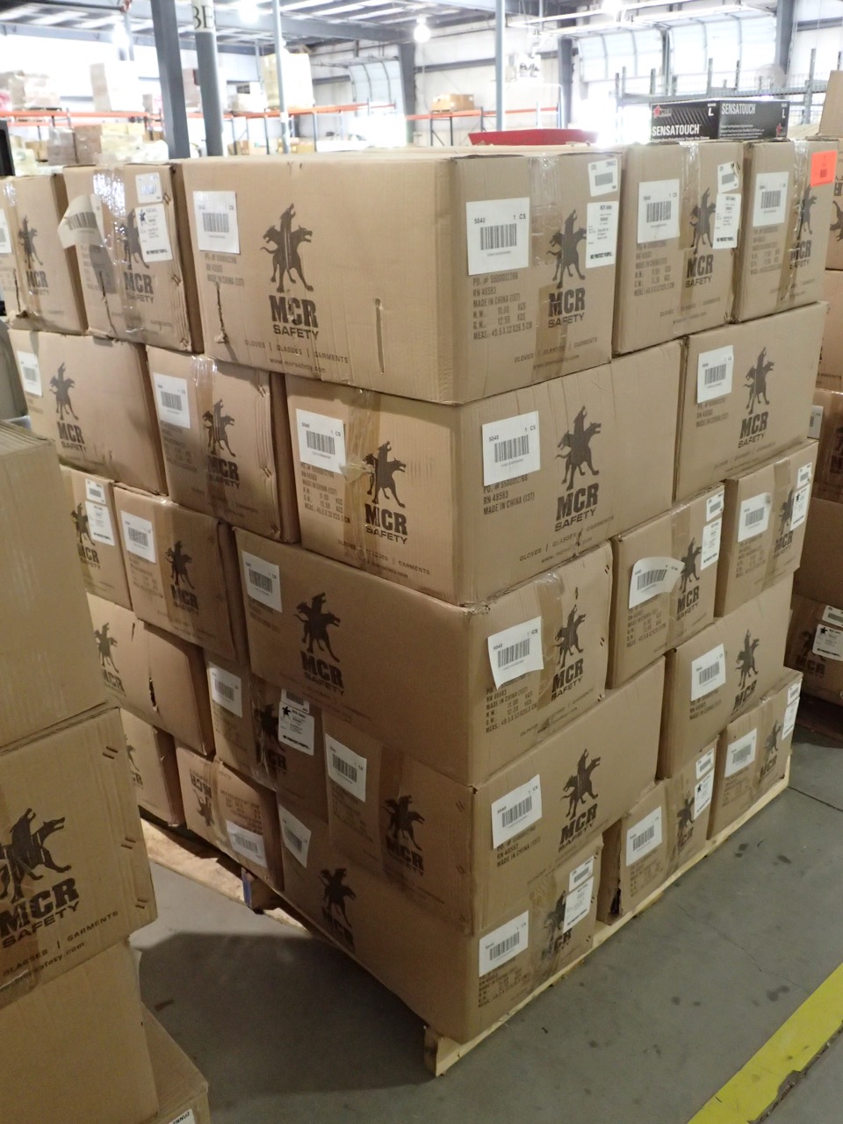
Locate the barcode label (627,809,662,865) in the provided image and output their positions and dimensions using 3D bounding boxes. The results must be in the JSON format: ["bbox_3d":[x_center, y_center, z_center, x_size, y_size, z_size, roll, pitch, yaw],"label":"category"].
[{"bbox_3d":[0.406,0.500,1.772,0.105,0.082,0.006,-21,29,-38],"label":"barcode label"}]

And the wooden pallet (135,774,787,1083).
[{"bbox_3d":[0.083,0.503,2.360,1.180,0.130,1.090,-21,29,-38],"label":"wooden pallet"}]

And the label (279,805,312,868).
[{"bbox_3d":[-0.232,0.507,1.792,0.005,0.083,0.098,-22,29,-39],"label":"label"}]

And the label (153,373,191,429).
[{"bbox_3d":[-0.397,-0.258,1.556,0.008,0.079,0.099,-22,30,-39],"label":"label"}]

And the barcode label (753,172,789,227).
[{"bbox_3d":[0.550,-0.571,1.533,0.102,0.076,0.008,-22,30,-38],"label":"barcode label"}]

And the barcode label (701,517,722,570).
[{"bbox_3d":[0.490,-0.030,1.647,0.006,0.078,0.067,16,29,37],"label":"barcode label"}]

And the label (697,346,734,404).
[{"bbox_3d":[0.466,-0.297,1.543,0.105,0.078,0.006,-21,29,-38],"label":"label"}]

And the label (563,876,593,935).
[{"bbox_3d":[0.261,0.570,1.619,0.067,0.074,0.008,-18,27,-38],"label":"label"}]

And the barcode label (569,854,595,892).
[{"bbox_3d":[0.263,0.513,1.600,0.064,0.040,0.008,-19,28,-40],"label":"barcode label"}]

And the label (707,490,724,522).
[{"bbox_3d":[0.506,-0.097,1.677,0.005,0.040,0.059,19,34,41],"label":"label"}]

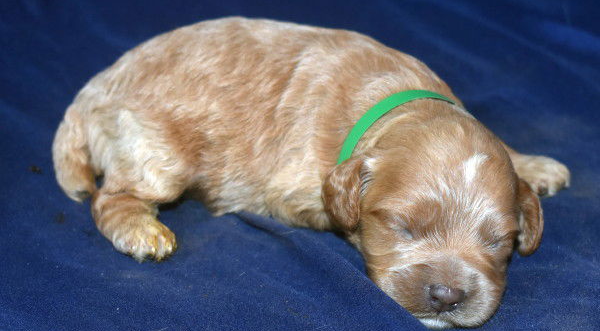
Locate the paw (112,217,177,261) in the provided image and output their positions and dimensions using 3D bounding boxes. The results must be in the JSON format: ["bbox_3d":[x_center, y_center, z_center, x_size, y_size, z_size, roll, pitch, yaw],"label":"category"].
[{"bbox_3d":[-0.076,0.036,0.488,0.025,0.018,0.029,-20,40,-26],"label":"paw"}]

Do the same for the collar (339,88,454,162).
[{"bbox_3d":[0.050,-0.004,0.497,0.074,0.072,0.013,-20,40,-26],"label":"collar"}]

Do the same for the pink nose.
[{"bbox_3d":[0.065,0.059,0.446,0.015,0.012,0.010,1,35,2],"label":"pink nose"}]

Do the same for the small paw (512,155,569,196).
[{"bbox_3d":[0.127,0.005,0.527,0.031,0.018,0.025,20,40,26],"label":"small paw"}]

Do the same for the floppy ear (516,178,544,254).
[{"bbox_3d":[0.109,0.024,0.475,0.013,0.034,0.023,22,41,28],"label":"floppy ear"}]

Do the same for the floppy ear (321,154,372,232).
[{"bbox_3d":[0.022,0.014,0.482,0.013,0.034,0.023,-27,43,-33],"label":"floppy ear"}]

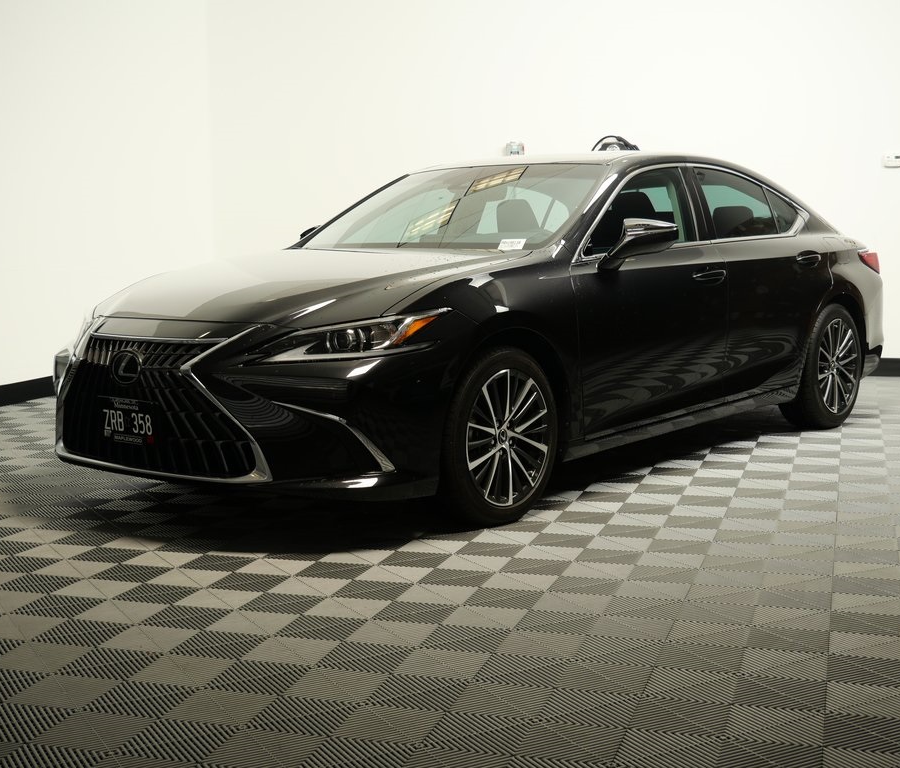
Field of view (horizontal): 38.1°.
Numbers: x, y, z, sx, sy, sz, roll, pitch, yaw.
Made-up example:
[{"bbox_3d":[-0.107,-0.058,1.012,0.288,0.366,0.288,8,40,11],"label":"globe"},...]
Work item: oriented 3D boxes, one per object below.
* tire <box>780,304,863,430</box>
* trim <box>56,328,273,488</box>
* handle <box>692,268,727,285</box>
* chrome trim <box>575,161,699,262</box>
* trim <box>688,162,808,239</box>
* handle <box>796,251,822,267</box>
[{"bbox_3d":[1.974,-0.101,6.930,0.230,0.662,0.665,5,9,39],"label":"tire"},{"bbox_3d":[-1.031,0.032,4.569,1.180,0.530,0.240,5,9,39],"label":"trim"},{"bbox_3d":[1.131,-0.471,5.674,0.060,0.058,0.250,5,9,39],"label":"handle"},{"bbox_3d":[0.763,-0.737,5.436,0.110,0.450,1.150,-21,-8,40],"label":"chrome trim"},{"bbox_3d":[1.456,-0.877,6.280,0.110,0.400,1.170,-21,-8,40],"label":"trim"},{"bbox_3d":[1.776,-0.619,6.439,0.060,0.058,0.250,5,9,39],"label":"handle"}]

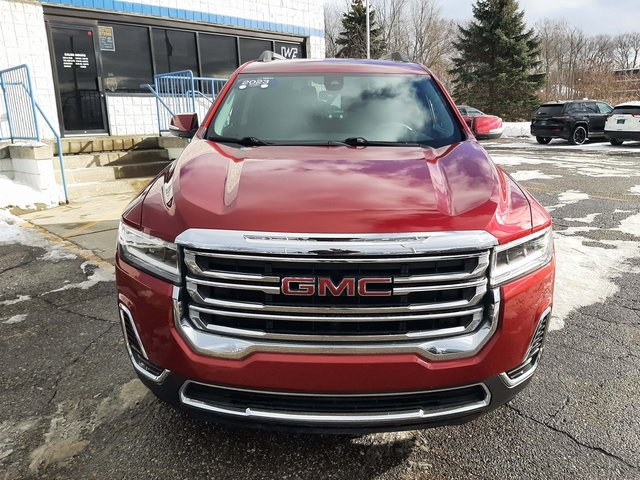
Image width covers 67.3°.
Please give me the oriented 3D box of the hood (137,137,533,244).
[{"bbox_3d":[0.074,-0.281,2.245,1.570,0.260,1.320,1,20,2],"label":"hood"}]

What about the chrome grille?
[{"bbox_3d":[0.052,0.186,1.679,1.170,0.440,0.200,1,15,2],"label":"chrome grille"}]

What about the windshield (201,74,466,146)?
[{"bbox_3d":[0.104,-0.816,3.020,1.540,0.170,0.900,1,45,2],"label":"windshield"}]

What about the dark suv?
[{"bbox_3d":[11.695,-5.242,21.581,4.900,1.780,1.960,-10,18,-32],"label":"dark suv"}]

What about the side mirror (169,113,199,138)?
[{"bbox_3d":[-0.880,-0.724,3.100,0.220,0.170,0.160,1,15,2],"label":"side mirror"}]

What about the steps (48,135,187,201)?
[{"bbox_3d":[-3.441,-1.290,8.224,2.100,0.750,1.450,-13,20,-39],"label":"steps"}]

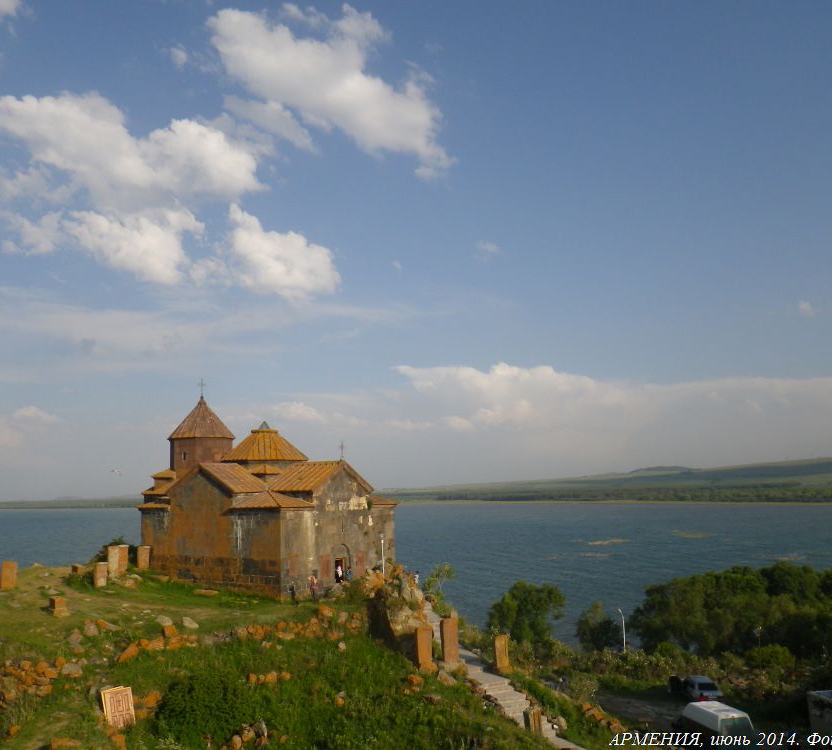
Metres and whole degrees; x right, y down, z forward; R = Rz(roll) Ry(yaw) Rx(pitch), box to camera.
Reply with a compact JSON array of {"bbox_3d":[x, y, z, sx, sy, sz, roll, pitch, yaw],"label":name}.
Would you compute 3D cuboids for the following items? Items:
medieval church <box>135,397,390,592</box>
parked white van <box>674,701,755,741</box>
[{"bbox_3d":[-13.502,9.358,69.003,19.400,16.380,13.200,-7,-11,36],"label":"medieval church"},{"bbox_3d":[14.085,17.014,38.974,1.900,2.200,4.800,2,-9,-14],"label":"parked white van"}]

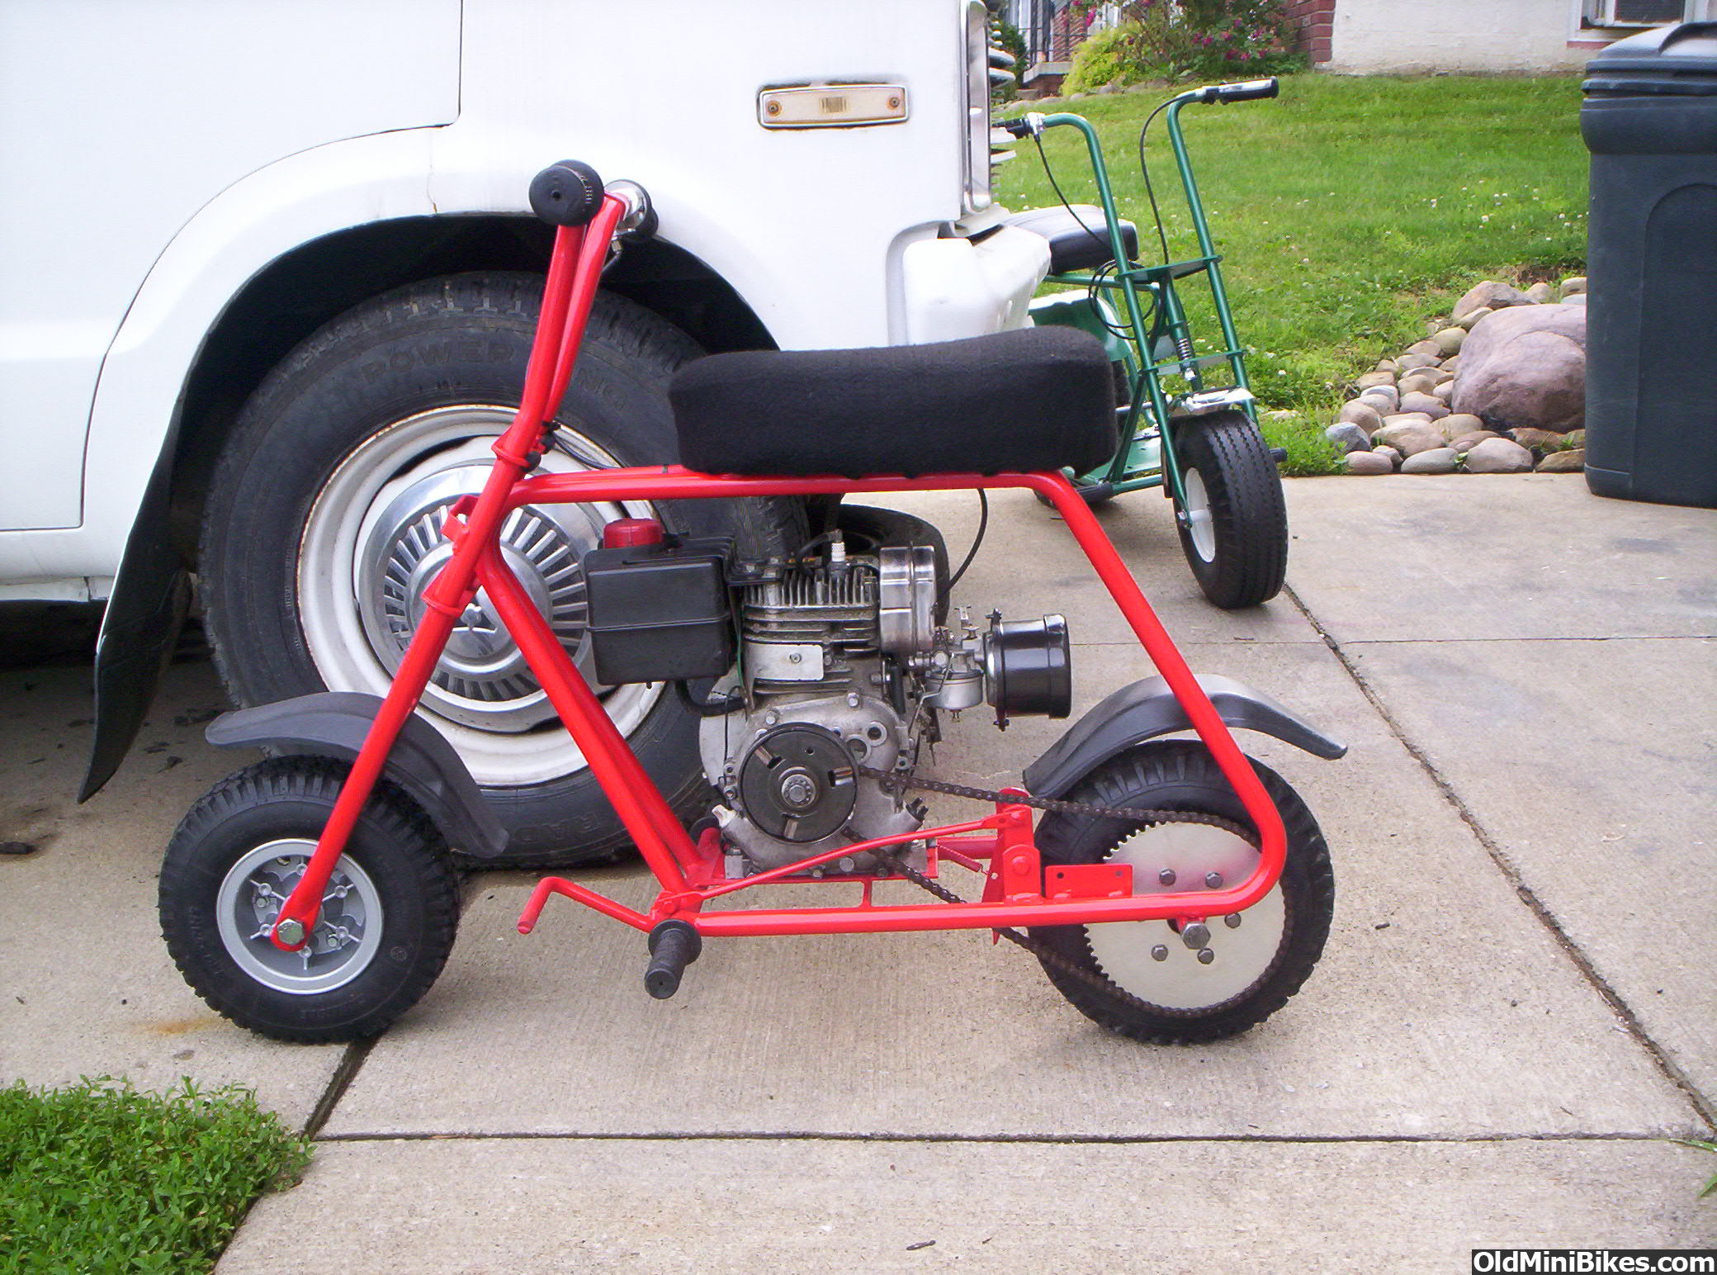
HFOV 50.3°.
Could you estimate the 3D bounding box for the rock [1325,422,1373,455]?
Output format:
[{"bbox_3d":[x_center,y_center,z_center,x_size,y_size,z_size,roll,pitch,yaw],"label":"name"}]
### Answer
[{"bbox_3d":[1.247,-0.501,4.650,0.123,0.090,0.103,-1,15,3],"label":"rock"}]

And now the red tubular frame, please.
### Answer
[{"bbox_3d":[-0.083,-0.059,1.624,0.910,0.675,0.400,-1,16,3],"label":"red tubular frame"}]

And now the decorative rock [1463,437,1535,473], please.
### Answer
[{"bbox_3d":[1.534,-0.439,4.368,0.173,0.076,0.130,-1,15,2],"label":"decorative rock"}]

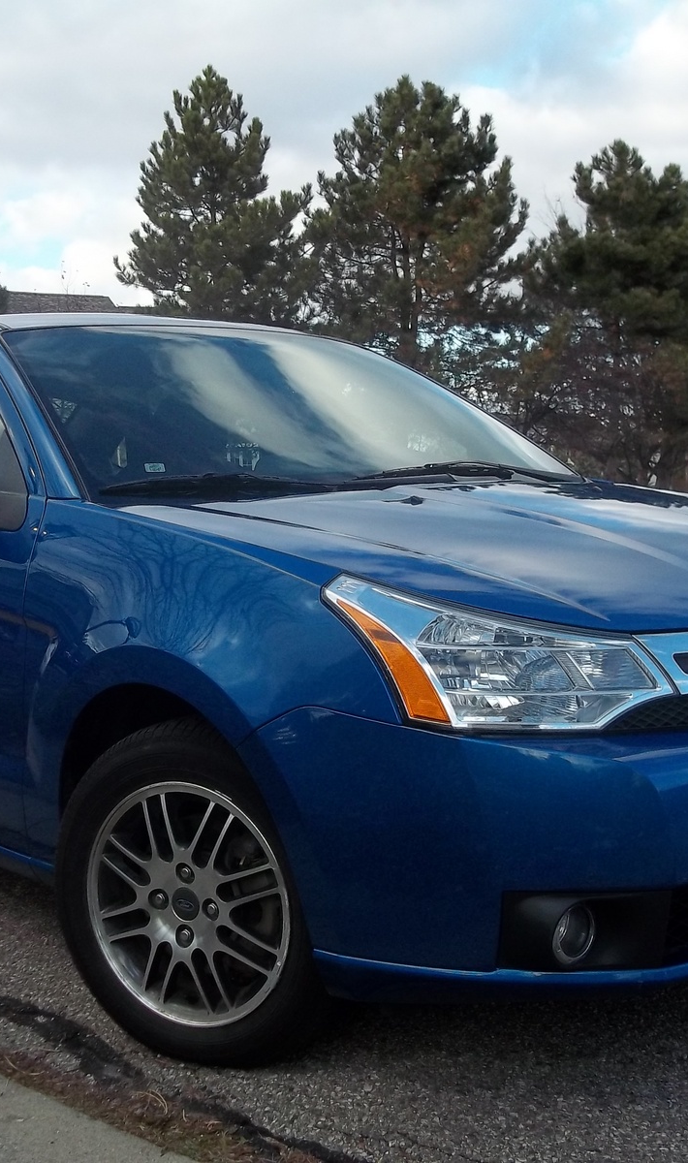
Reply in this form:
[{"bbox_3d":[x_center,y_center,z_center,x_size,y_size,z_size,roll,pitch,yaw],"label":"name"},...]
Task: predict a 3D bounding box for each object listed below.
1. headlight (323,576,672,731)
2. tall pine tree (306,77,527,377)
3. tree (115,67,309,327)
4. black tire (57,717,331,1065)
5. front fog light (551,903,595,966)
[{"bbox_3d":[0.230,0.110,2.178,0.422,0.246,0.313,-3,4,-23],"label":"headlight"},{"bbox_3d":[1.620,-6.100,31.800,5.200,10.300,5.200,-2,3,0],"label":"tall pine tree"},{"bbox_3d":[-2.759,-6.135,32.302,5.000,10.711,5.000,-2,3,-5],"label":"tree"},{"bbox_3d":[-0.226,0.520,2.471,0.610,0.610,0.200,0,4,29],"label":"black tire"},{"bbox_3d":[0.331,0.507,2.067,0.092,0.092,0.055,-4,4,-36],"label":"front fog light"}]

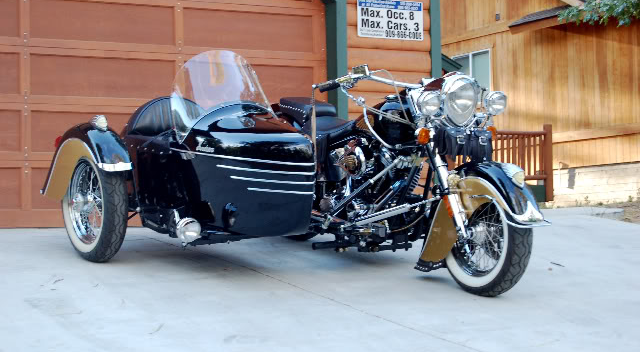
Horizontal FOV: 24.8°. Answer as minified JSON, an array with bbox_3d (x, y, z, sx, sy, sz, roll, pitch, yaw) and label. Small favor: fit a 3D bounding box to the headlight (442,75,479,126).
[{"bbox_3d":[0.677,-0.372,7.244,0.214,0.235,0.145,-2,8,-32],"label":"headlight"}]

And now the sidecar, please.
[{"bbox_3d":[-0.723,-0.102,7.645,1.050,1.120,2.100,-2,8,-32],"label":"sidecar"}]

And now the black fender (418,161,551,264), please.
[{"bbox_3d":[0.808,0.213,7.060,0.230,0.585,0.890,-2,8,-32],"label":"black fender"}]

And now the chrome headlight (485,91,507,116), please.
[{"bbox_3d":[0.871,-0.362,7.316,0.125,0.125,0.090,-2,8,-32],"label":"chrome headlight"}]

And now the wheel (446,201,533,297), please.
[{"bbox_3d":[0.797,0.269,7.079,0.136,0.640,0.640,-2,8,-32],"label":"wheel"}]

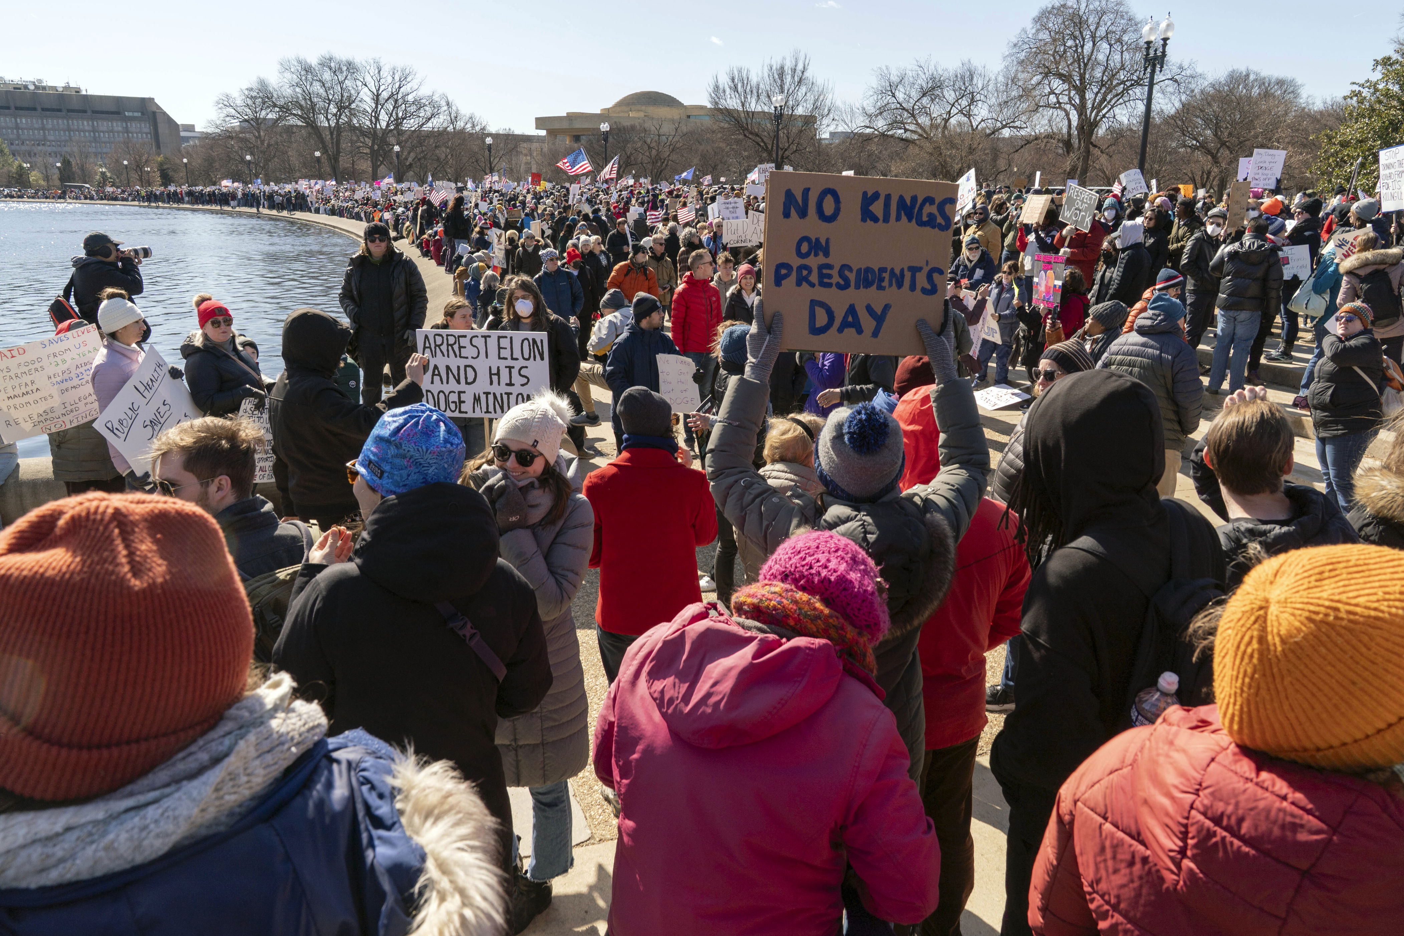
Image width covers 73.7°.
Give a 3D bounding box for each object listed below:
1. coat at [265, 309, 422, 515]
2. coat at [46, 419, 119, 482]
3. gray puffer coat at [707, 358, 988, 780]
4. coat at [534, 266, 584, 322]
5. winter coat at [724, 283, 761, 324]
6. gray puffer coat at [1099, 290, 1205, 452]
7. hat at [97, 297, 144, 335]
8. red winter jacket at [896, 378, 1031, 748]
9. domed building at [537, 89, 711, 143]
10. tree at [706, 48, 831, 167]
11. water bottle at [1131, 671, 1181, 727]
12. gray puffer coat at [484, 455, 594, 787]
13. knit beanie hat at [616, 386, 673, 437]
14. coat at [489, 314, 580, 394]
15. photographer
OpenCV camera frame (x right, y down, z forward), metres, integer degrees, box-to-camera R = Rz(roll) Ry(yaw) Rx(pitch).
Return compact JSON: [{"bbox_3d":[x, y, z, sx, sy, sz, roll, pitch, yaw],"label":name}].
[{"bbox_3d":[-1.638,-0.206,4.276,0.570,0.980,0.560,14,22,38],"label":"coat"},{"bbox_3d":[-3.629,-0.292,5.505,0.480,0.780,0.350,-4,17,-11],"label":"coat"},{"bbox_3d":[0.405,0.350,2.669,0.740,1.270,0.480,1,17,2],"label":"gray puffer coat"},{"bbox_3d":[-1.419,-1.606,9.235,0.520,0.740,0.360,-3,17,-11],"label":"coat"},{"bbox_3d":[0.377,-1.163,7.750,0.480,0.720,0.320,-1,17,-5],"label":"winter coat"},{"bbox_3d":[2.546,-0.473,5.345,0.570,0.820,0.410,14,22,38],"label":"gray puffer coat"},{"bbox_3d":[-3.020,-0.786,4.858,0.215,0.185,0.190,-16,22,-18],"label":"hat"},{"bbox_3d":[0.629,0.308,2.537,0.530,1.030,0.370,2,17,4],"label":"red winter jacket"},{"bbox_3d":[-12.161,-131.000,378.030,95.000,34.000,65.000,-15,23,-41],"label":"domed building"},{"bbox_3d":[3.059,-15.688,45.397,6.100,8.100,5.800,0,17,0],"label":"tree"},{"bbox_3d":[0.751,0.455,1.585,0.083,0.240,0.083,9,17,-3],"label":"water bottle"},{"bbox_3d":[-0.501,0.474,2.759,0.460,0.980,0.380,8,19,24],"label":"gray puffer coat"},{"bbox_3d":[-0.203,-0.201,3.300,0.200,0.210,0.220,0,17,0],"label":"knit beanie hat"},{"bbox_3d":[-1.036,-0.553,5.800,0.600,0.800,0.400,2,17,7],"label":"coat"},{"bbox_3d":[-4.634,-1.053,7.300,0.560,1.660,0.500,-9,19,-29],"label":"photographer"}]

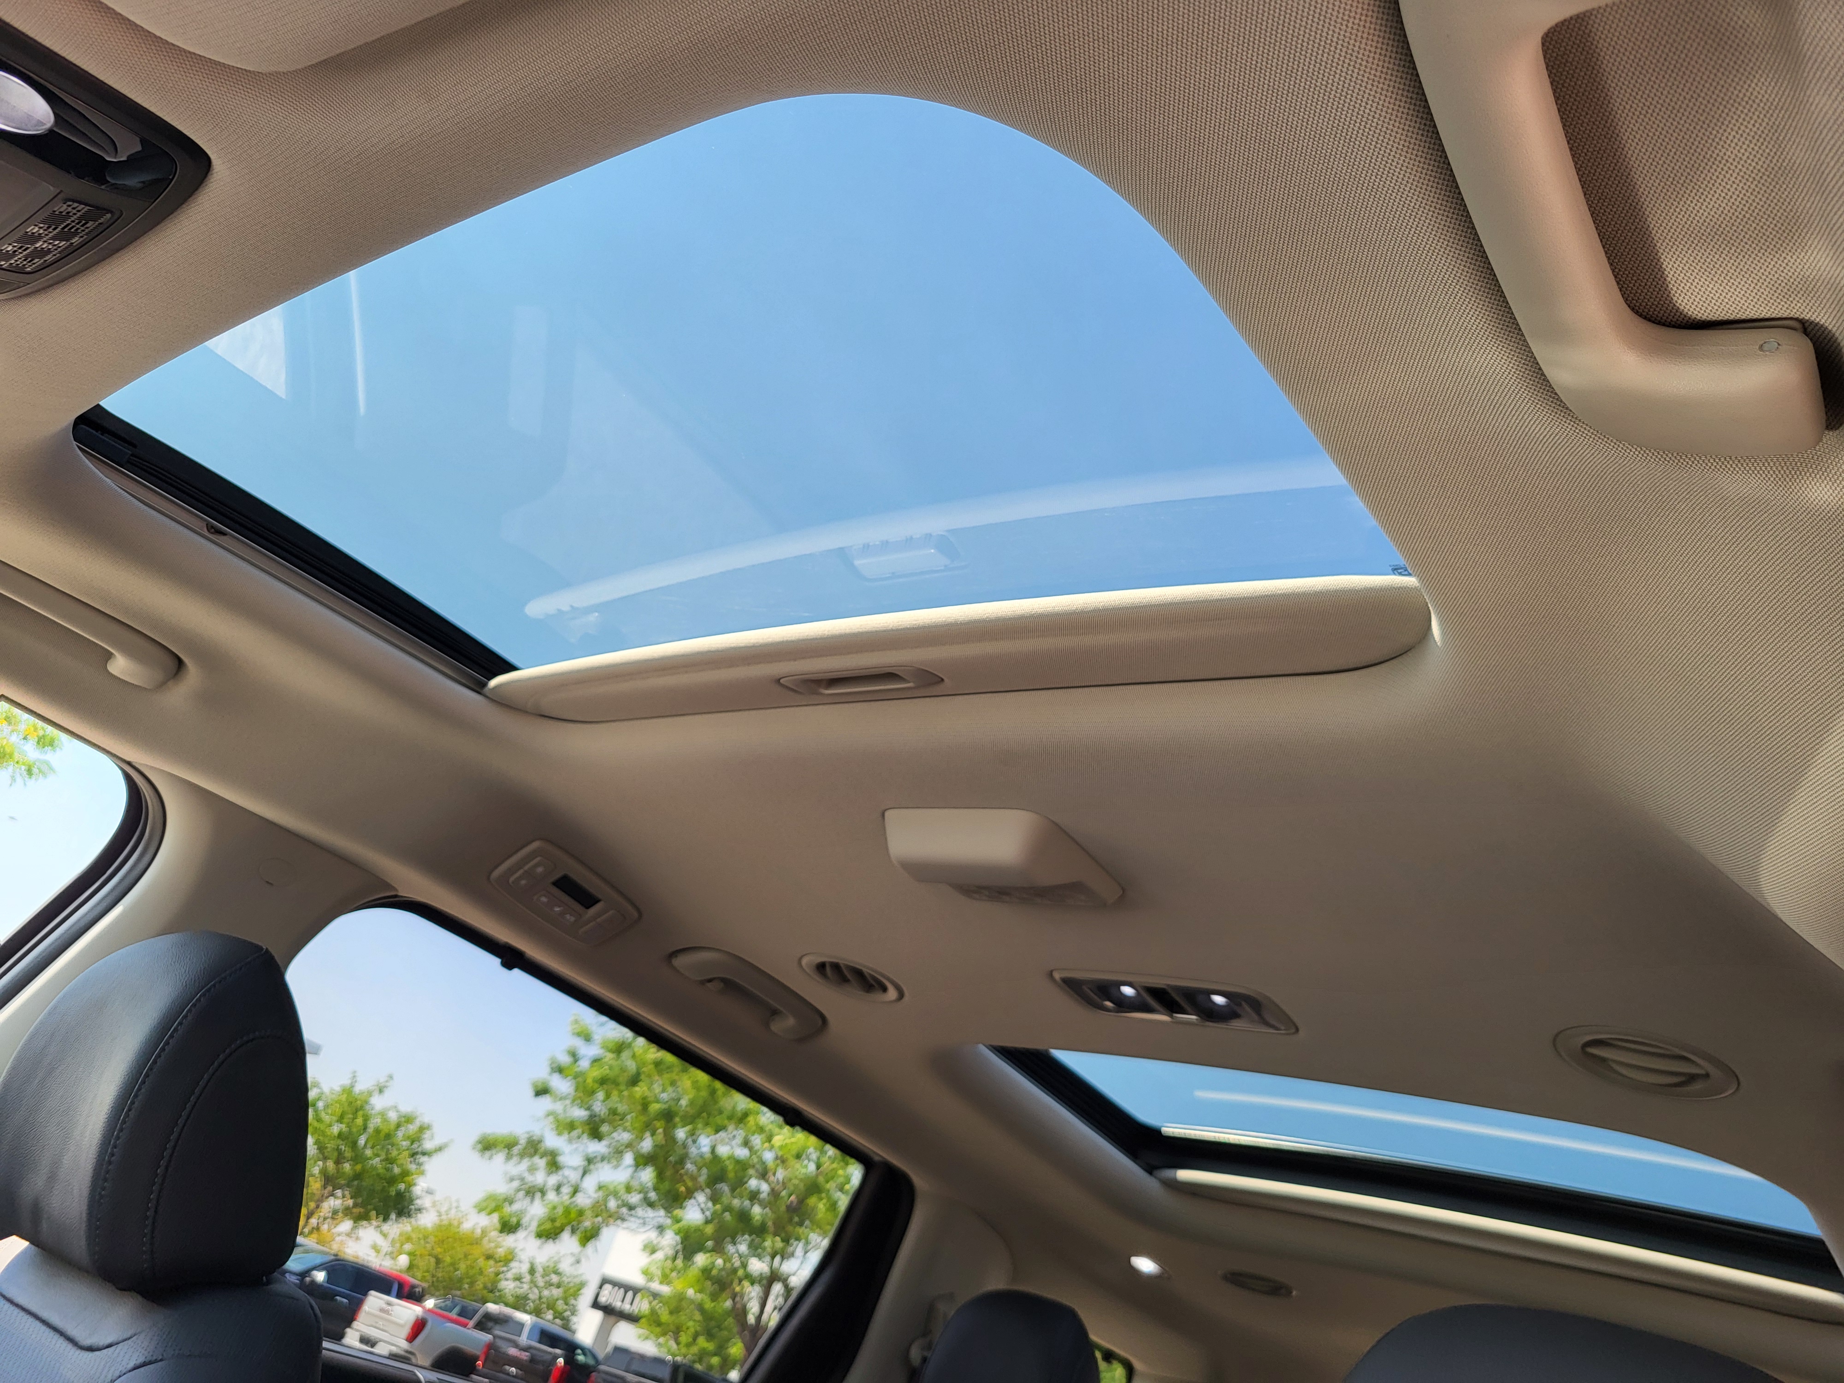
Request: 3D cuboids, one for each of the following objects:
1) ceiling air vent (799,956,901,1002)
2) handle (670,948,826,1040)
[{"bbox_3d":[-0.076,0.314,1.532,0.122,0.025,0.122,-8,-40,40],"label":"ceiling air vent"},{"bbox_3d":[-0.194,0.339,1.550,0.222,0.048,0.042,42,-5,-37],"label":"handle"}]

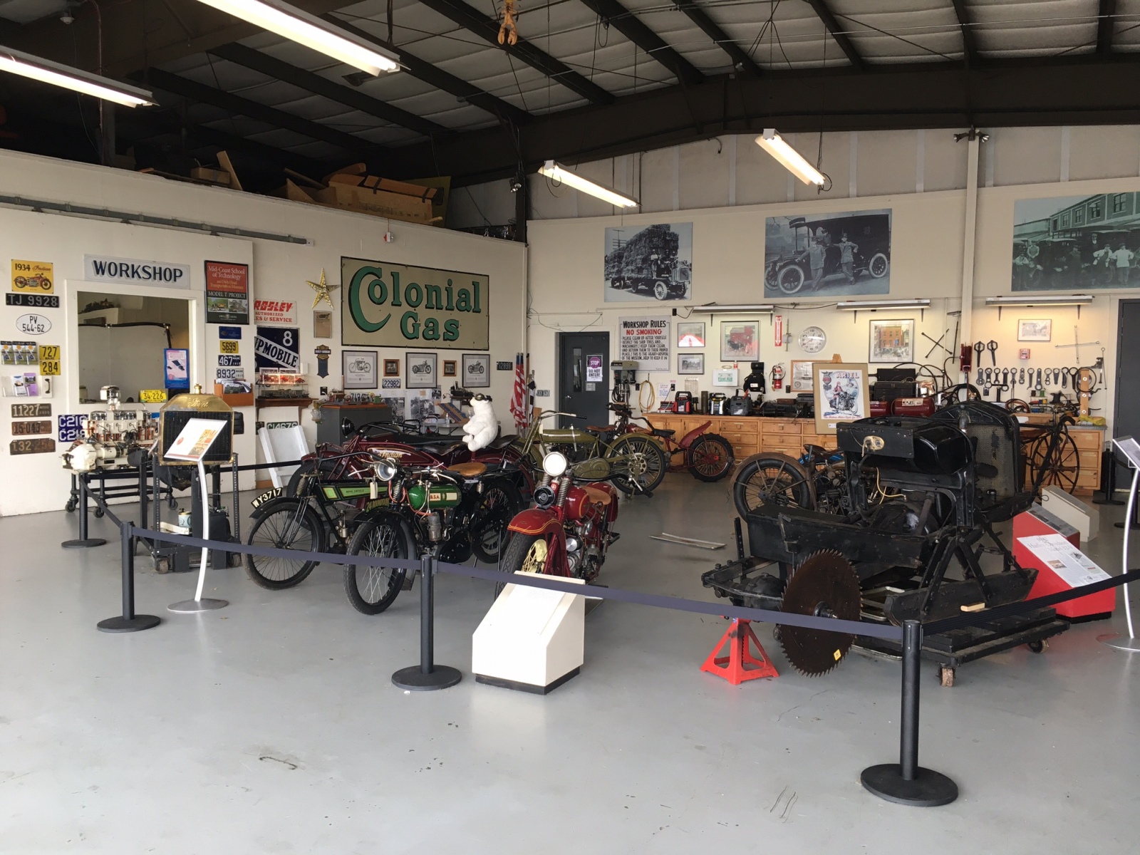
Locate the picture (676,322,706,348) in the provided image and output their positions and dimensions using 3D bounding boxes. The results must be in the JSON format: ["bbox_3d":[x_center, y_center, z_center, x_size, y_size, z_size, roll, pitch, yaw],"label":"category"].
[{"bbox_3d":[1.926,-1.459,15.095,0.467,0.391,0.030,2,4,28],"label":"picture"}]

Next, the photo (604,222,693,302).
[{"bbox_3d":[1.273,-2.667,15.457,1.510,1.220,0.025,2,4,26],"label":"photo"}]

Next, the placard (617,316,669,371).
[{"bbox_3d":[1.211,-1.349,15.485,0.923,0.912,0.020,2,4,28],"label":"placard"}]

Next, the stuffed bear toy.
[{"bbox_3d":[-0.806,-0.040,8.600,0.320,0.510,0.280,0,3,-13],"label":"stuffed bear toy"}]

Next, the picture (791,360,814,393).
[{"bbox_3d":[3.529,-0.739,13.787,0.663,0.458,0.025,2,4,27],"label":"picture"}]

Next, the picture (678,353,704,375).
[{"bbox_3d":[1.923,-1.001,15.120,0.449,0.334,0.030,2,4,28],"label":"picture"}]

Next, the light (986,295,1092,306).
[{"bbox_3d":[6.309,-1.696,12.837,1.250,0.110,0.200,2,4,26],"label":"light"}]

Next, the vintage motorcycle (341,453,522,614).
[{"bbox_3d":[-0.856,0.633,6.491,0.700,0.970,2.060,2,4,25],"label":"vintage motorcycle"}]

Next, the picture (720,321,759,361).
[{"bbox_3d":[2.642,-1.339,14.838,0.607,0.625,0.030,2,4,26],"label":"picture"}]

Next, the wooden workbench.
[{"bbox_3d":[4.041,0.308,13.576,6.232,0.885,0.800,2,4,28],"label":"wooden workbench"}]

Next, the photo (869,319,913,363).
[{"bbox_3d":[4.659,-1.246,13.845,0.605,0.630,0.030,2,4,26],"label":"photo"}]

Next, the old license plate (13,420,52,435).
[{"bbox_3d":[-5.588,0.007,9.926,0.015,0.138,0.393,3,4,36],"label":"old license plate"}]

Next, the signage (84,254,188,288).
[{"bbox_3d":[-4.686,-1.677,10.390,0.020,0.273,1.190,3,4,37],"label":"signage"}]

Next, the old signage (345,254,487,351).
[{"bbox_3d":[-2.225,-1.803,14.377,0.030,1.215,3.050,3,4,36],"label":"old signage"}]

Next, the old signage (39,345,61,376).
[{"bbox_3d":[-5.467,-0.701,10.047,0.015,0.309,0.208,3,4,36],"label":"old signage"}]

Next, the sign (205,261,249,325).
[{"bbox_3d":[-4.041,-1.578,11.255,0.025,0.714,0.576,3,4,37],"label":"sign"}]

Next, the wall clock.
[{"bbox_3d":[3.506,-1.260,13.757,0.401,0.395,0.050,2,4,27],"label":"wall clock"}]

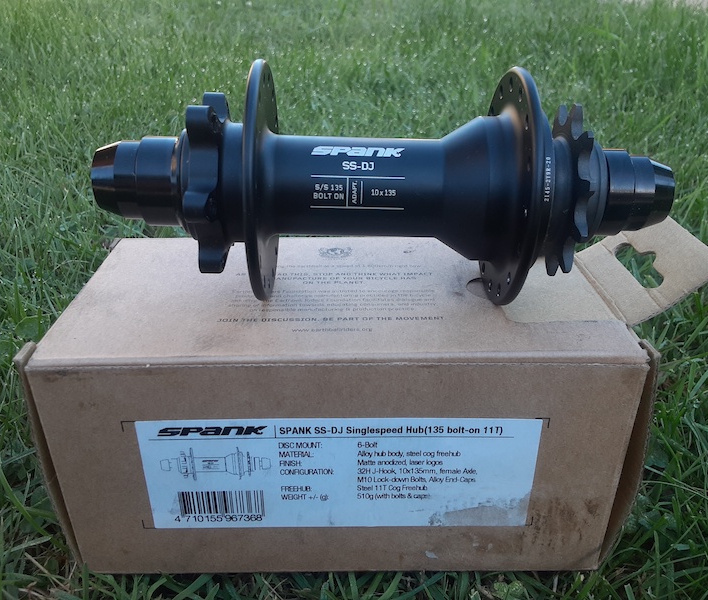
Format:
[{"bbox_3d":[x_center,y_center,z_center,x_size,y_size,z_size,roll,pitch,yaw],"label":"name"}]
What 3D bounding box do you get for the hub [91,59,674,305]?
[{"bbox_3d":[0.009,-0.033,0.182,0.165,0.068,0.068,1,28,-2],"label":"hub"}]

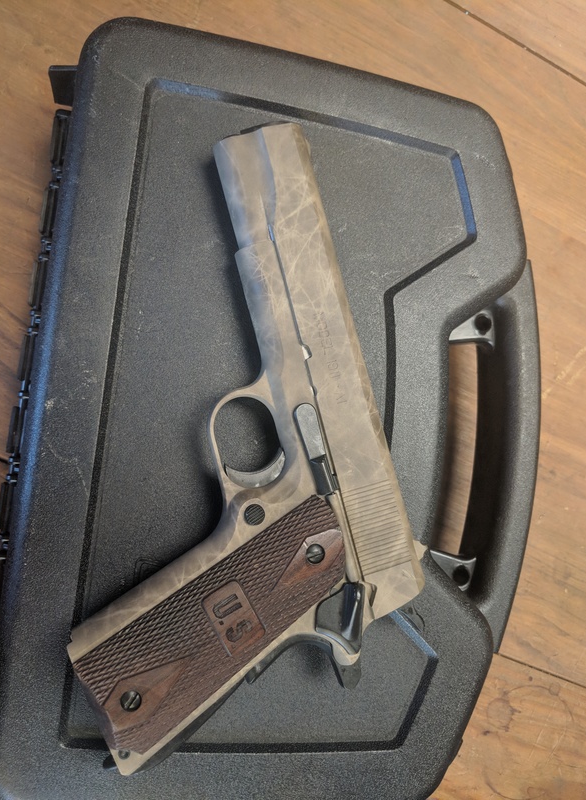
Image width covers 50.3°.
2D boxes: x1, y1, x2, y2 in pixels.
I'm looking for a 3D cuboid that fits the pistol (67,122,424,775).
[{"bbox_3d":[-0.028,0.011,0.236,0.140,0.034,0.218,-15,88,-11],"label":"pistol"}]

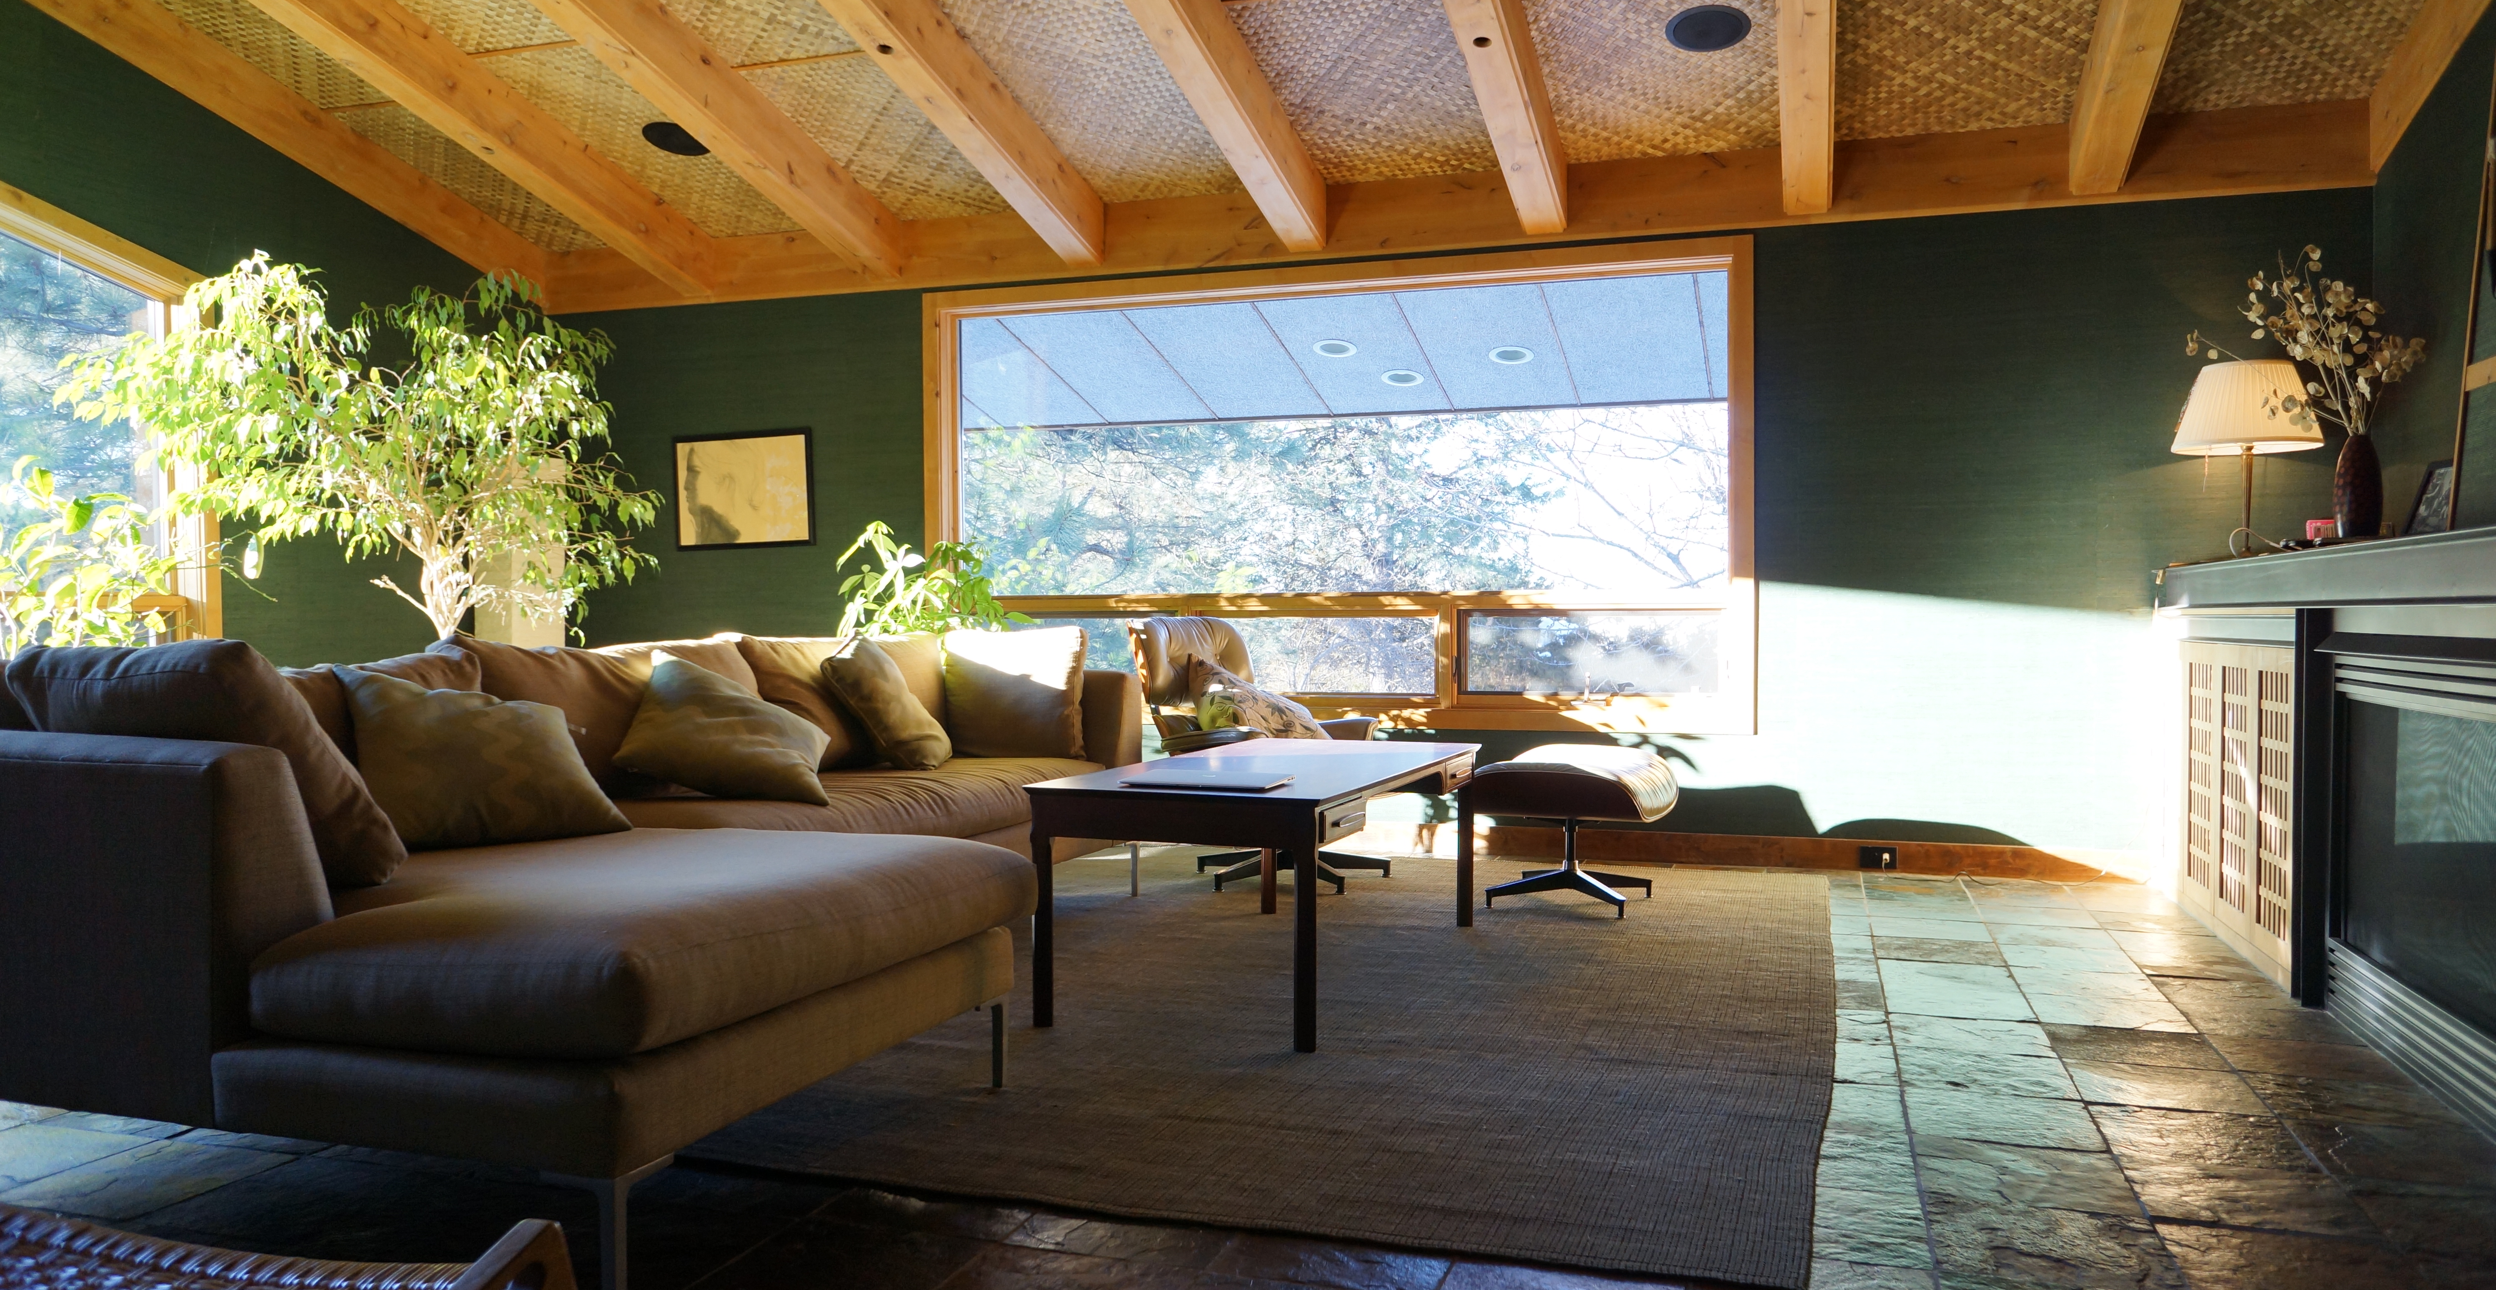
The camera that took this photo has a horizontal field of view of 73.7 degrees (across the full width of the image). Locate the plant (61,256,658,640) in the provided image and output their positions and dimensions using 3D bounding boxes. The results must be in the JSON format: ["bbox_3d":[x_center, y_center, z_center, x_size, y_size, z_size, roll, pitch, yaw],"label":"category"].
[{"bbox_3d":[-2.430,-0.137,4.557,1.550,1.810,1.250,-1,1,-28],"label":"plant"}]

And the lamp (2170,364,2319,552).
[{"bbox_3d":[2.737,-0.508,4.562,0.420,0.565,0.420,0,1,19],"label":"lamp"}]

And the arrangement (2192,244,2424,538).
[{"bbox_3d":[2.665,-0.604,4.172,0.500,0.780,0.480,0,1,19],"label":"arrangement"}]

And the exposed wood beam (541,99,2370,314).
[{"bbox_3d":[0.160,-1.477,5.889,6.594,0.239,0.100,0,1,19],"label":"exposed wood beam"}]

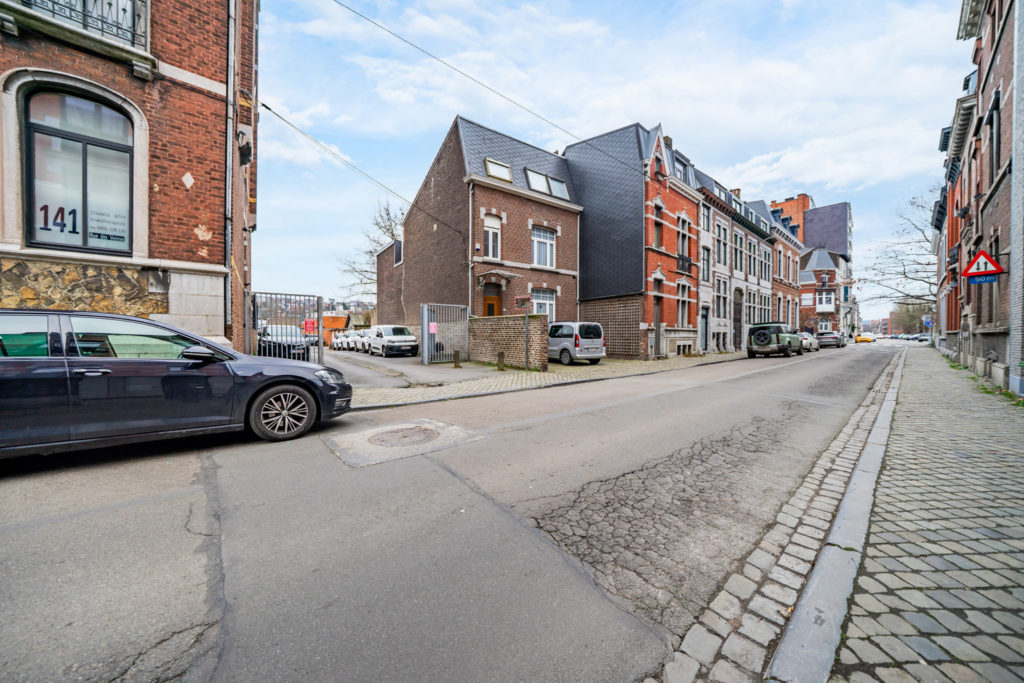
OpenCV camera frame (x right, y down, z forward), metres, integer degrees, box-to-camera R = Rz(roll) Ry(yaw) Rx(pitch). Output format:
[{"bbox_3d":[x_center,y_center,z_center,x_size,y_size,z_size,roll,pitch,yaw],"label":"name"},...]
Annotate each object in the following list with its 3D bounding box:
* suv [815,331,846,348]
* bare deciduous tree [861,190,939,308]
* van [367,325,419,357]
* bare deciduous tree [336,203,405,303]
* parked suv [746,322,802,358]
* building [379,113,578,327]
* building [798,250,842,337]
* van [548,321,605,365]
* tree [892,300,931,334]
[{"bbox_3d":[33.600,-0.220,35.800,4.750,1.650,1.930,0,0,-40],"label":"suv"},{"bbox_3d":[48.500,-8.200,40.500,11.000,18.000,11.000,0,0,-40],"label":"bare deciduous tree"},{"bbox_3d":[-7.180,-0.020,20.600,1.900,1.830,4.400,0,0,-34],"label":"van"},{"bbox_3d":[-14.600,-7.400,40.000,11.000,17.000,11.000,0,0,-20],"label":"bare deciduous tree"},{"bbox_3d":[17.200,-0.050,22.250,4.850,2.000,2.000,0,0,-39],"label":"parked suv"},{"bbox_3d":[-4.373,-5.258,26.629,7.450,12.580,19.440,0,0,-34],"label":"building"},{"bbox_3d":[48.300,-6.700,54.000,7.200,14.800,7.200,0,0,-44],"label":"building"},{"bbox_3d":[2.190,0.100,15.900,1.850,1.810,4.380,0,0,-34],"label":"van"},{"bbox_3d":[92.000,-5.100,79.000,8.000,9.500,8.000,0,0,-41],"label":"tree"}]

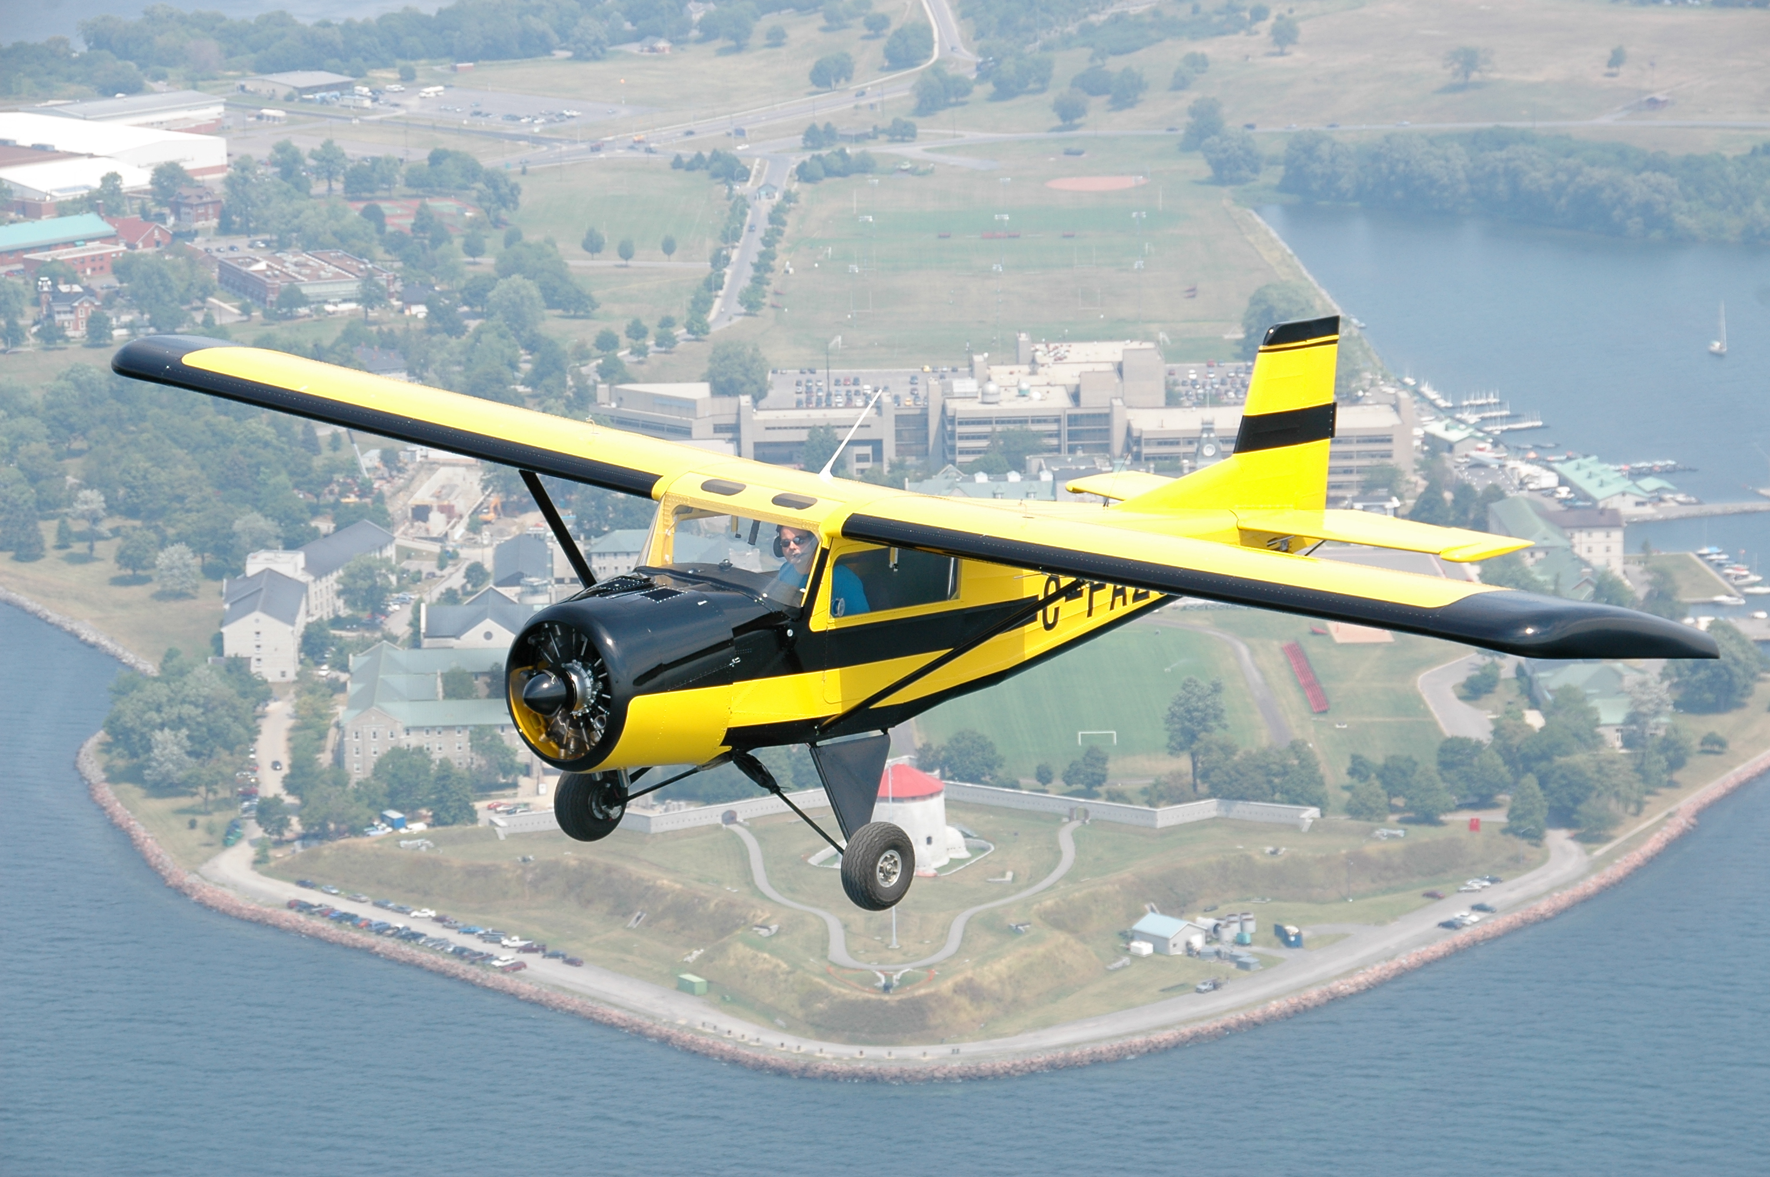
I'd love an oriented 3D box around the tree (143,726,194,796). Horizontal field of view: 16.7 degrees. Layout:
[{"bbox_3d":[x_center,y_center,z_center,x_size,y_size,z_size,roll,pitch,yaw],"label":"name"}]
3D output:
[{"bbox_3d":[-149.900,35.690,1262.640,10.420,12.810,10.420,-2,12,0],"label":"tree"}]

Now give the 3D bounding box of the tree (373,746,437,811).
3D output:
[{"bbox_3d":[-98.960,39.160,1237.550,12.620,13.880,12.620,-2,12,0],"label":"tree"}]

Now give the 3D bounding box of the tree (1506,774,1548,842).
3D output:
[{"bbox_3d":[126.430,42.836,1190.114,7.770,12.448,7.770,0,11,6],"label":"tree"}]

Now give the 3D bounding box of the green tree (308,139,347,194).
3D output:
[{"bbox_3d":[-191.330,-144.490,2071.940,13.290,18.420,13.290,-2,12,0],"label":"green tree"}]

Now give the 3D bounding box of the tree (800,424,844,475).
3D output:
[{"bbox_3d":[-16.270,-34.340,1555.610,11.760,15.610,11.760,-2,12,0],"label":"tree"}]

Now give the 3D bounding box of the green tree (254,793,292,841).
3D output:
[{"bbox_3d":[-123.020,45.920,1212.400,7.220,8.890,7.220,-2,12,0],"label":"green tree"}]

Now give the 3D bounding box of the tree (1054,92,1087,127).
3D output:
[{"bbox_3d":[71.215,-184.907,2330.114,12.538,12.581,12.538,-1,11,2],"label":"tree"}]

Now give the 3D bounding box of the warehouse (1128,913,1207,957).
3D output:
[{"bbox_3d":[52.884,63.916,1122.228,9.241,4.941,10.262,-11,15,-39],"label":"warehouse"}]

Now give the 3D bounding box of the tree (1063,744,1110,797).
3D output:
[{"bbox_3d":[41.180,36.950,1239.530,9.090,9.210,9.090,-2,12,0],"label":"tree"}]

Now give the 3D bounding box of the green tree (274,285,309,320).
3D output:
[{"bbox_3d":[-187.360,-90.733,1908.392,10.487,9.927,10.487,-2,11,-5],"label":"green tree"}]

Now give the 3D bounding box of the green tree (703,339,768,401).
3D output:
[{"bbox_3d":[-40.130,-57.917,1619.892,17.820,16.820,17.280,-2,13,0],"label":"green tree"}]

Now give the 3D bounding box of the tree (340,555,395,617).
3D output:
[{"bbox_3d":[-119.340,-0.383,1390.284,13.060,14.540,12.670,-2,13,0],"label":"tree"}]

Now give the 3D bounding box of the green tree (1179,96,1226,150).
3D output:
[{"bbox_3d":[105.712,-155.279,2015.122,15.230,16.960,14.780,-2,13,0],"label":"green tree"}]

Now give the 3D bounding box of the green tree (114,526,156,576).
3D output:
[{"bbox_3d":[-185.917,-9.333,1497.210,10.459,12.040,10.459,-3,11,-7],"label":"green tree"}]

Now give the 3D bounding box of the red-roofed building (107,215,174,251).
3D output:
[{"bbox_3d":[-234.553,-111.488,1889.365,18.500,8.000,15.000,11,18,43],"label":"red-roofed building"}]

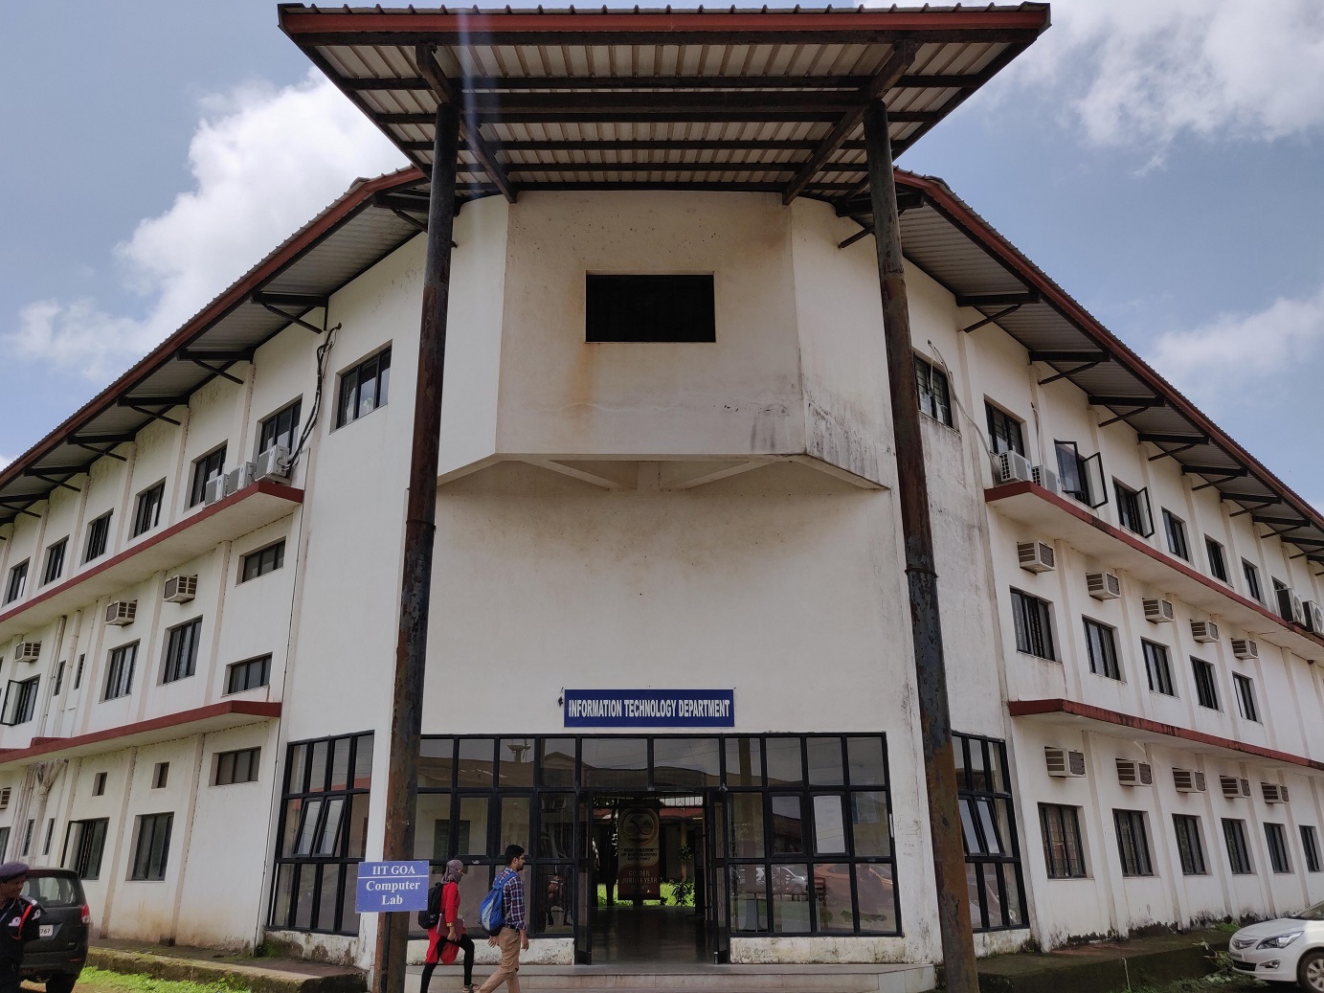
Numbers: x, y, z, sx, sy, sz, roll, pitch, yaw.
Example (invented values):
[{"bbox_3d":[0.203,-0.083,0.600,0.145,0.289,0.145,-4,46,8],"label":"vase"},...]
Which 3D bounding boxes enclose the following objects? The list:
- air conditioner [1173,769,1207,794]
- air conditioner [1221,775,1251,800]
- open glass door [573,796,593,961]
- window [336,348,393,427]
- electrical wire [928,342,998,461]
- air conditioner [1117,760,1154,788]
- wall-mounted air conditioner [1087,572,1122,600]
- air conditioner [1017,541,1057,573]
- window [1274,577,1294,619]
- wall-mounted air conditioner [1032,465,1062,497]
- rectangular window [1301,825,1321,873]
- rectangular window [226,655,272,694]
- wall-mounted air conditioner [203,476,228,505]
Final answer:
[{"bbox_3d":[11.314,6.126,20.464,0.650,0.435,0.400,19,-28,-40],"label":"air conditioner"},{"bbox_3d":[13.936,7.063,23.172,0.650,0.445,0.440,19,-28,-41],"label":"air conditioner"},{"bbox_3d":[-1.079,5.263,13.286,0.240,2.250,0.090,0,-21,-1],"label":"open glass door"},{"bbox_3d":[-5.300,-1.893,17.073,1.871,1.245,0.150,-18,-27,39],"label":"window"},{"bbox_3d":[5.267,-1.696,16.693,1.857,1.663,0.140,19,-27,-40],"label":"electrical wire"},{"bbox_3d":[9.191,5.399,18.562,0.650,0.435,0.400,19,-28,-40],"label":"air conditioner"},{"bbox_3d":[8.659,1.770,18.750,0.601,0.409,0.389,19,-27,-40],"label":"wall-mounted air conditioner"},{"bbox_3d":[7.067,1.165,18.002,0.650,0.435,0.400,19,-28,-40],"label":"air conditioner"},{"bbox_3d":[21.338,3.577,32.950,1.742,1.298,0.120,19,-28,-41],"label":"window"},{"bbox_3d":[7.612,-0.226,18.909,0.730,0.530,0.270,19,-28,-41],"label":"wall-mounted air conditioner"},{"bbox_3d":[18.708,10.167,27.601,1.736,1.251,0.120,19,-28,-41],"label":"rectangular window"},{"bbox_3d":[-7.770,3.394,18.056,1.746,0.610,0.120,-18,-27,38],"label":"rectangular window"},{"bbox_3d":[-8.909,-0.068,19.327,0.740,0.530,0.270,-18,-27,38],"label":"wall-mounted air conditioner"}]

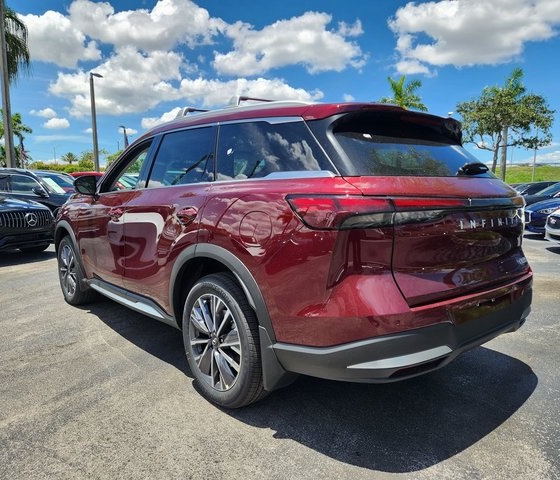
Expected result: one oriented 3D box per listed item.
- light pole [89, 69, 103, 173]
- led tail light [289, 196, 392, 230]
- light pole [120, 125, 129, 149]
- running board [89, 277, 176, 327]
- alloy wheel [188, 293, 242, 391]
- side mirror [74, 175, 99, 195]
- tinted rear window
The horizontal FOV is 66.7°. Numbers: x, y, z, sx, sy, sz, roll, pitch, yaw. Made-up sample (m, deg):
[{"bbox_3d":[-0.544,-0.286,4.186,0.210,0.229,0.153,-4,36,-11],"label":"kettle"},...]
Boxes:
[{"bbox_3d":[-9.320,-4.912,22.071,0.700,7.240,0.300,0,7,0],"label":"light pole"},{"bbox_3d":[0.247,-0.116,1.786,0.230,0.155,0.480,-6,9,-40],"label":"led tail light"},{"bbox_3d":[-14.303,-6.950,39.447,0.700,7.350,0.300,0,7,0],"label":"light pole"},{"bbox_3d":[-1.204,0.474,3.435,0.170,0.110,1.850,-6,9,-40],"label":"running board"},{"bbox_3d":[-0.303,0.567,2.446,0.210,0.540,0.540,-6,9,-40],"label":"alloy wheel"},{"bbox_3d":[-1.709,-0.487,3.742,0.230,0.190,0.190,-6,9,-40],"label":"side mirror"},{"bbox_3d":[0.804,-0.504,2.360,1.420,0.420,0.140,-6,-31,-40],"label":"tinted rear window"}]

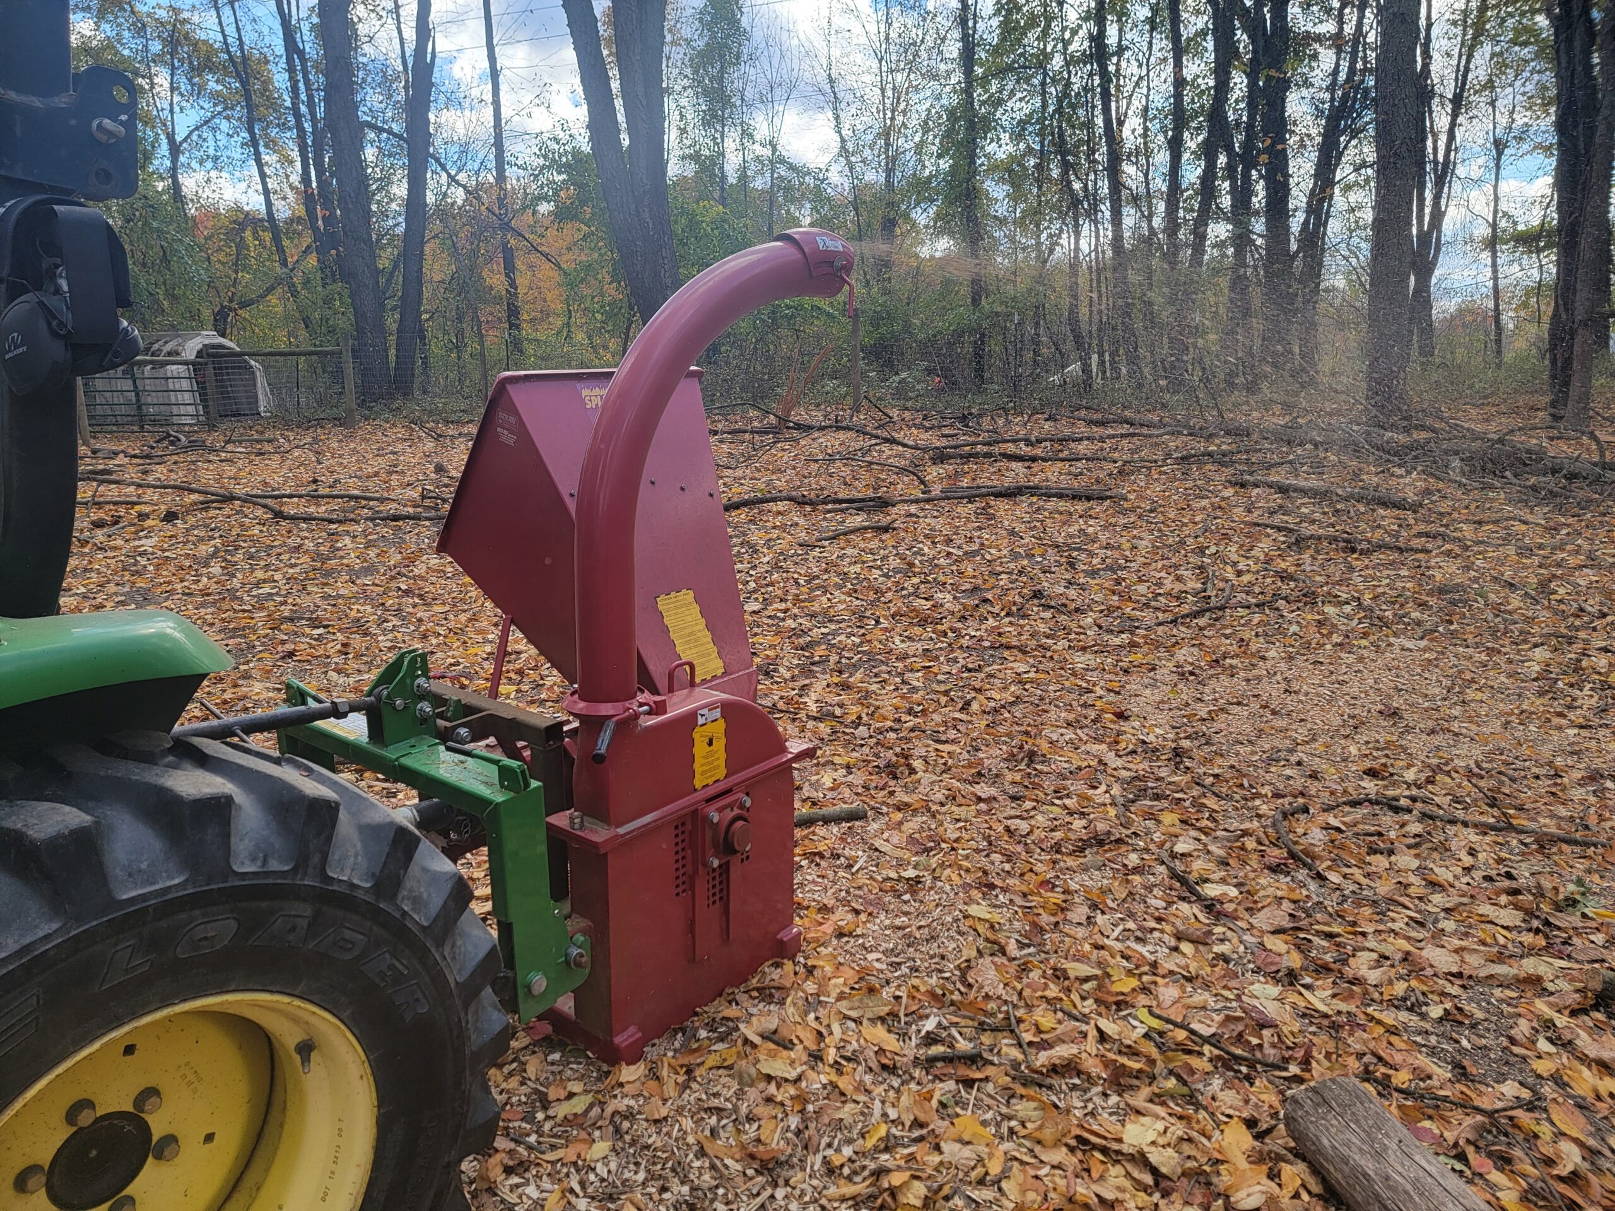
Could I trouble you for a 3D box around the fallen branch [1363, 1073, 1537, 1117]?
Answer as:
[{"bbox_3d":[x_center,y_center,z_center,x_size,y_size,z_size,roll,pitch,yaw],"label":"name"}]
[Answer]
[{"bbox_3d":[1.276,0.962,2.209,0.323,0.030,0.075,3,14,12],"label":"fallen branch"}]

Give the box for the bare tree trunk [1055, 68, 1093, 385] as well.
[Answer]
[{"bbox_3d":[5.099,-7.032,21.424,0.380,5.829,0.342,-7,14,2],"label":"bare tree trunk"}]

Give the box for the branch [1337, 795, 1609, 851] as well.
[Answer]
[{"bbox_3d":[2.022,0.647,3.440,0.718,0.045,0.118,6,15,21],"label":"branch"}]

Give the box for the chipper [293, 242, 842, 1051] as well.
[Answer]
[{"bbox_3d":[-0.462,0.013,2.553,0.785,1.700,1.165,11,17,37],"label":"chipper"}]

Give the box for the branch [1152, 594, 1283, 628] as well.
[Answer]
[{"bbox_3d":[2.199,0.006,6.032,1.103,0.080,0.082,-8,16,-30],"label":"branch"}]

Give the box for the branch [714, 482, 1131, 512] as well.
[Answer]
[{"bbox_3d":[0.988,-0.938,9.756,3.500,0.140,0.369,-2,14,-10],"label":"branch"}]

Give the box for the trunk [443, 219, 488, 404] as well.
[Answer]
[{"bbox_3d":[-6.494,-5.385,20.860,0.888,3.466,0.400,0,14,0],"label":"trunk"}]

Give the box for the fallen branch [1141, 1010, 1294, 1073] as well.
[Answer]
[{"bbox_3d":[0.855,0.926,2.359,0.299,0.030,0.049,10,17,34],"label":"fallen branch"}]

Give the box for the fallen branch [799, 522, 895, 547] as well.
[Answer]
[{"bbox_3d":[0.276,-0.553,8.252,1.016,0.100,0.124,-13,19,-42],"label":"fallen branch"}]

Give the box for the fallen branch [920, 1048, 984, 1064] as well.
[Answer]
[{"bbox_3d":[0.302,0.925,2.311,0.140,0.028,0.026,-2,14,-11],"label":"fallen branch"}]

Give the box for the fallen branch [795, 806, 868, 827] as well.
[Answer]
[{"bbox_3d":[0.025,0.649,3.413,0.330,0.042,0.042,-3,15,-14],"label":"fallen branch"}]

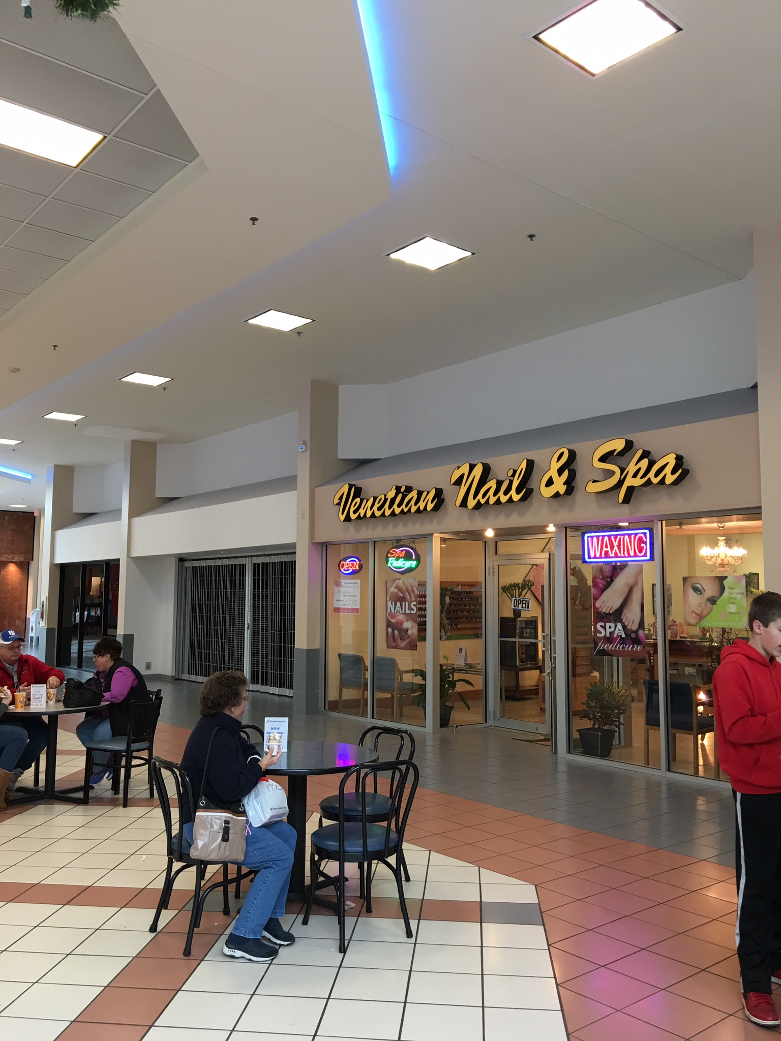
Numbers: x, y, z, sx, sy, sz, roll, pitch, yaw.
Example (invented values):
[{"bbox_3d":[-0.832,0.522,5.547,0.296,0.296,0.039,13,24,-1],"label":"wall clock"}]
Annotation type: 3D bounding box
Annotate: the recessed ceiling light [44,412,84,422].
[{"bbox_3d":[-5.794,-1.862,15.517,0.600,0.060,0.600,5,-7,-39],"label":"recessed ceiling light"}]

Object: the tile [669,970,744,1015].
[{"bbox_3d":[1.341,1.948,3.590,0.298,0.012,0.298,5,-7,-39],"label":"tile"}]

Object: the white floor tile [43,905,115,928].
[{"bbox_3d":[-1.551,1.991,4.378,0.299,0.010,0.299,0,-6,5],"label":"white floor tile"}]

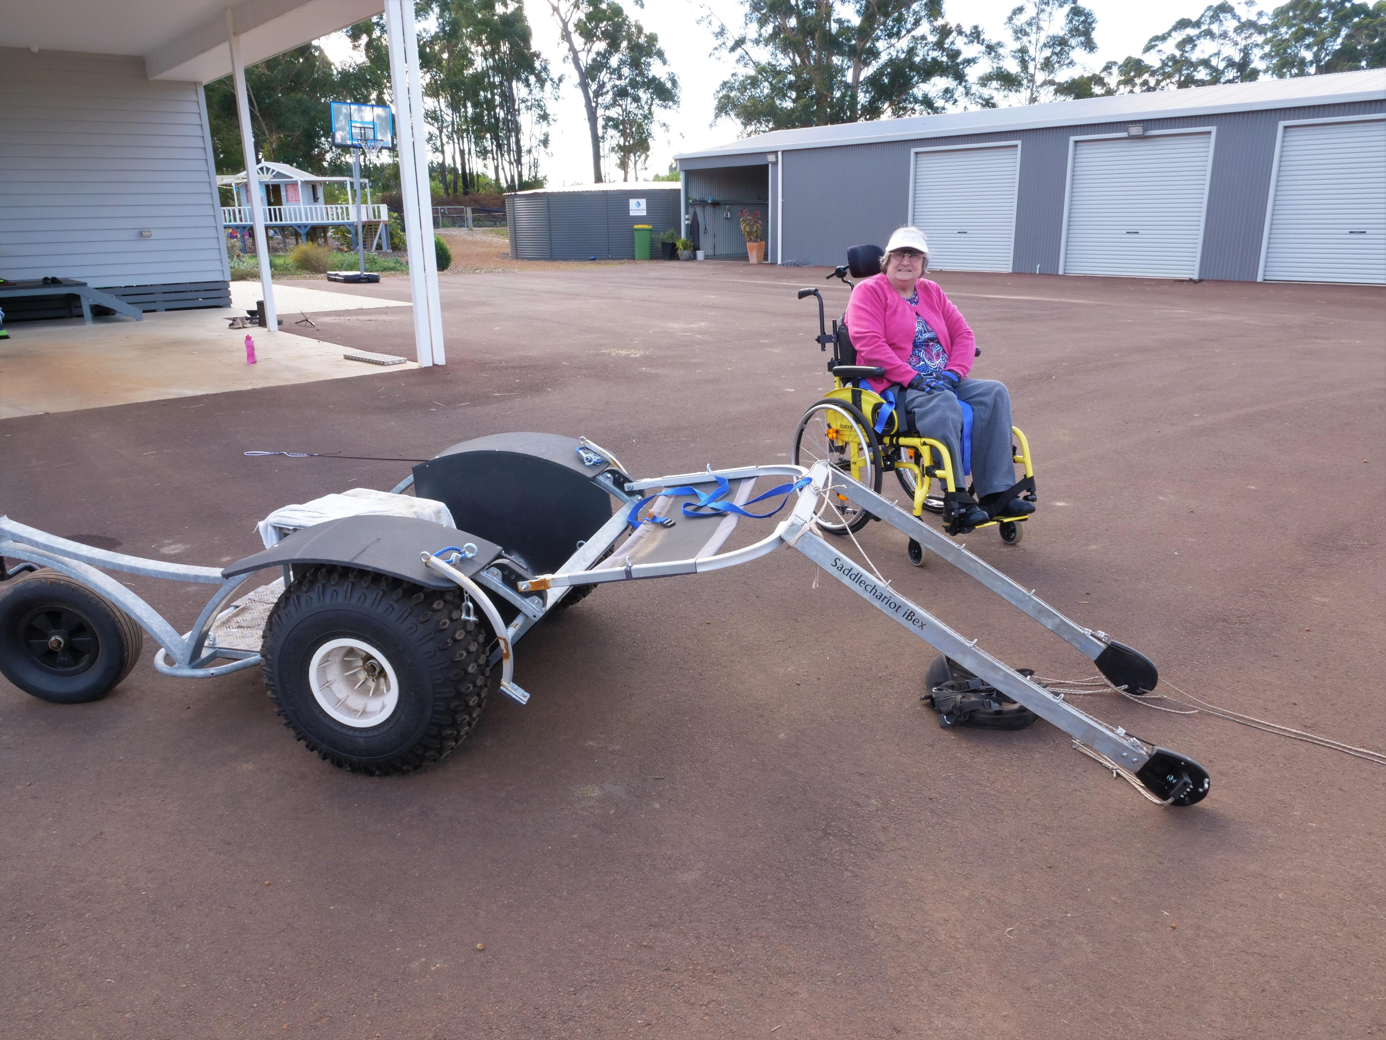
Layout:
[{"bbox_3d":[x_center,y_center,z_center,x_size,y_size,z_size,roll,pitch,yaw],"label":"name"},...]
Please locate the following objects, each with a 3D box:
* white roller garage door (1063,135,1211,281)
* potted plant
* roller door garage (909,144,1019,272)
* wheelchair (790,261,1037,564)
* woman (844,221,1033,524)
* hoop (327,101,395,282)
[{"bbox_3d":[10.036,-7.148,21.906,0.180,3.132,3.284,-15,22,-39],"label":"white roller garage door"},{"bbox_3d":[1.962,-9.116,30.951,0.760,1.666,0.720,1,17,3],"label":"potted plant"},{"bbox_3d":[7.048,-8.149,25.196,0.180,3.116,3.288,-15,22,-39],"label":"roller door garage"},{"bbox_3d":[0.944,-0.539,4.151,0.650,1.200,1.120,-10,19,-27],"label":"wheelchair"},{"bbox_3d":[1.051,-0.615,3.986,0.560,1.160,0.870,-10,19,-27],"label":"woman"},{"bbox_3d":[-7.472,-7.272,21.599,1.320,3.620,1.850,-14,22,-38],"label":"hoop"}]

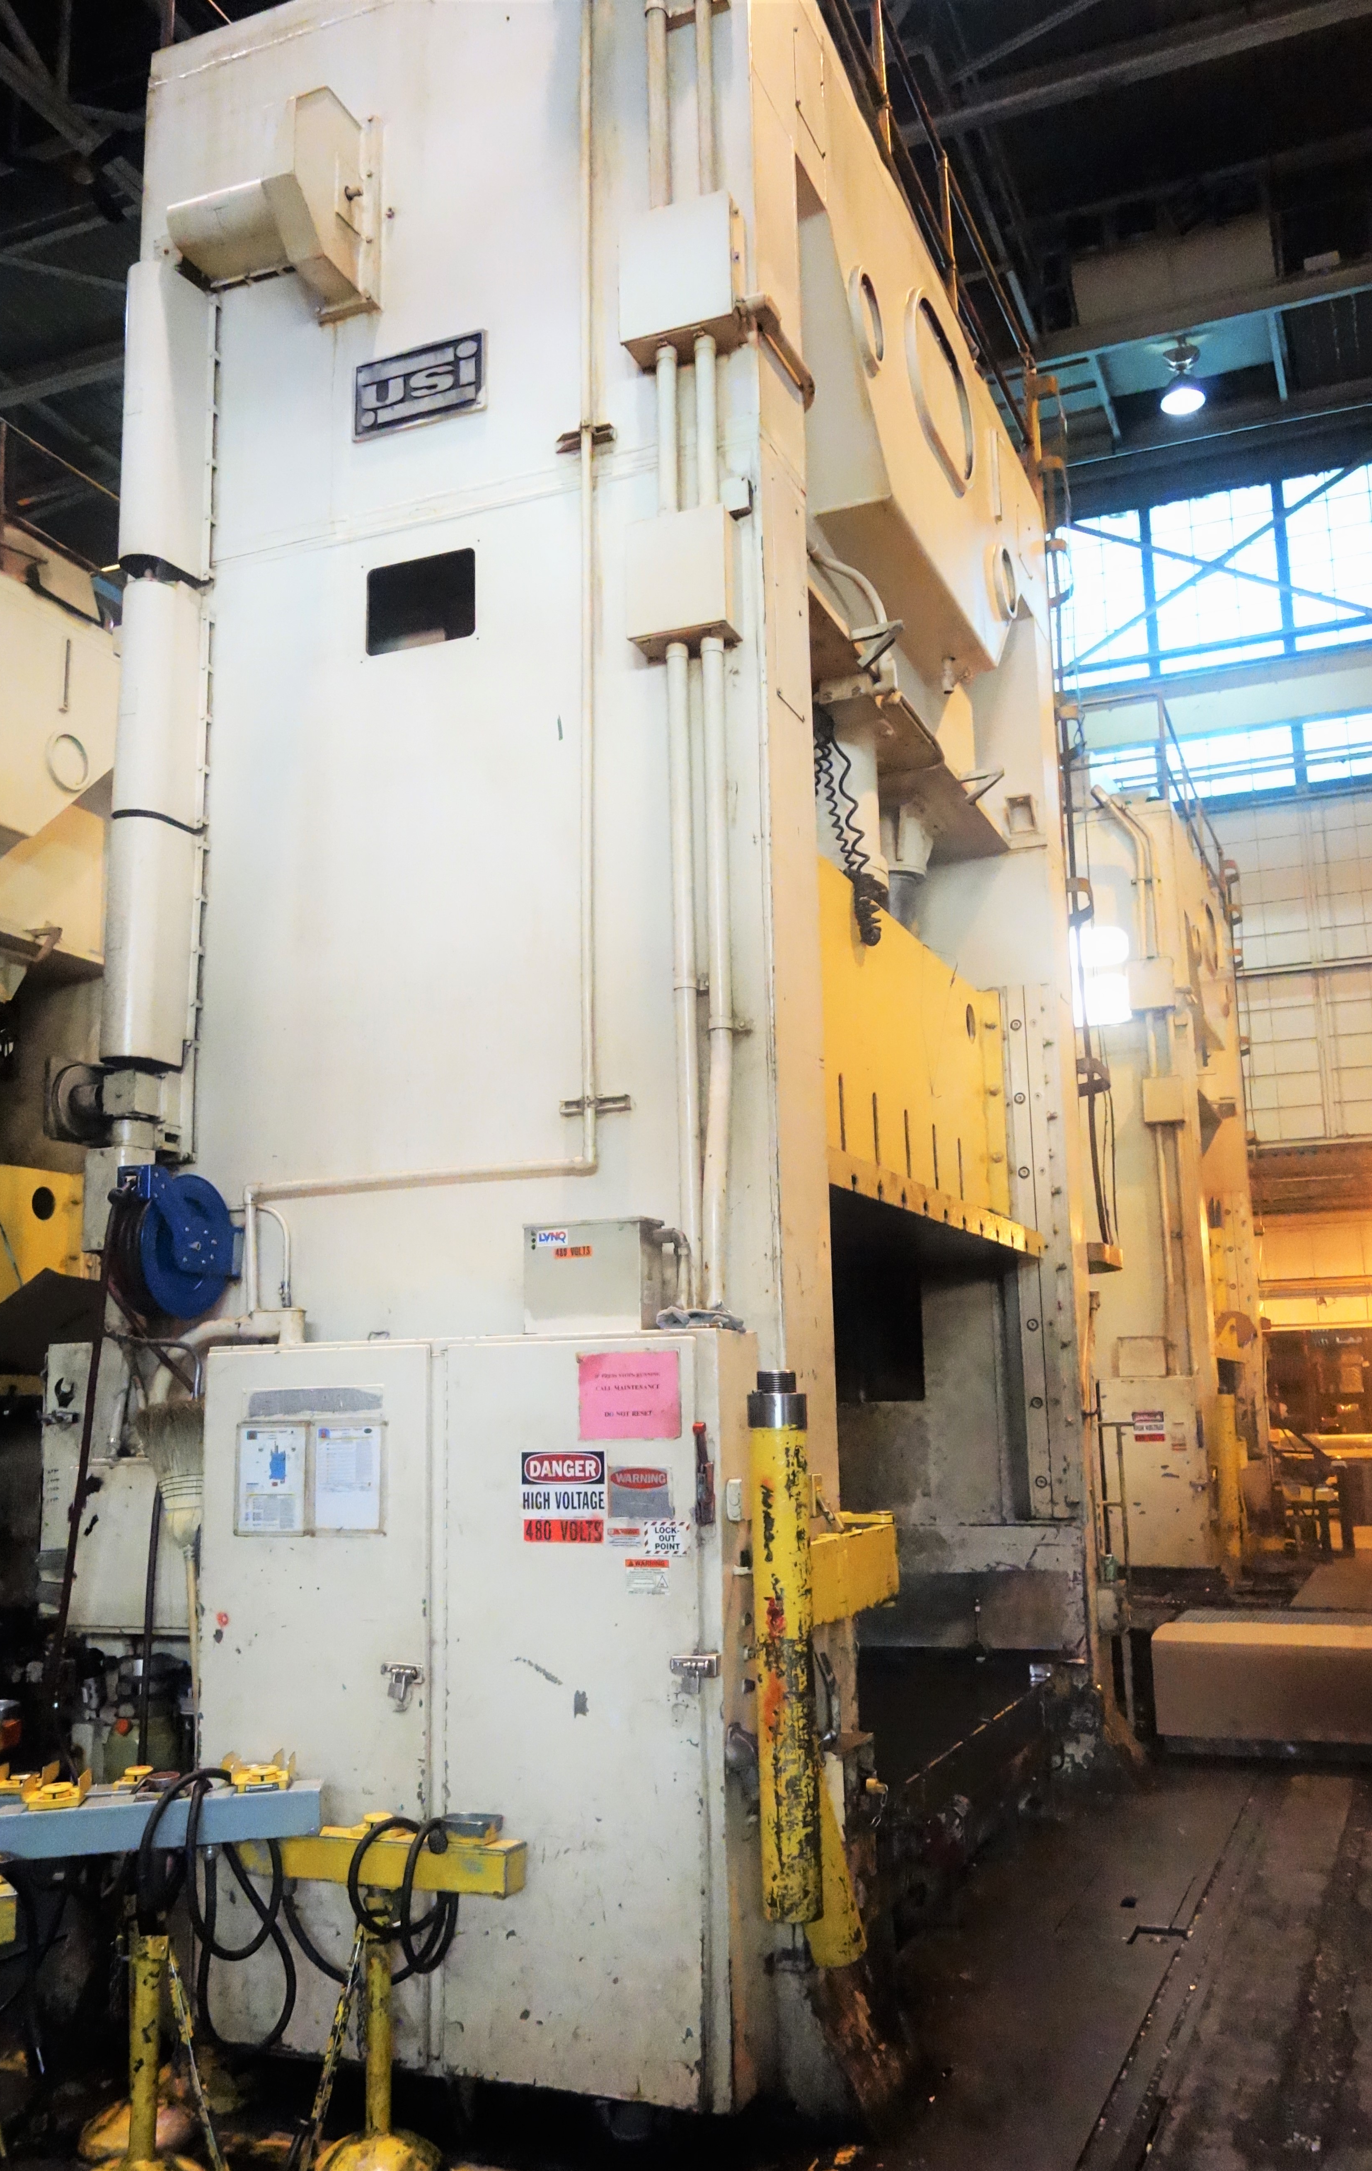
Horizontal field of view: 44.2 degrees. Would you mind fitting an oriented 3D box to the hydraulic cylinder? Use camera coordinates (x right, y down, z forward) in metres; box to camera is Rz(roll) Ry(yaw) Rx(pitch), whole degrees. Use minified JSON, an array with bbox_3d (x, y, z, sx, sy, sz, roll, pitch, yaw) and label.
[{"bbox_3d":[0.256,1.395,4.260,0.146,1.320,0.146,-6,-12,23],"label":"hydraulic cylinder"}]

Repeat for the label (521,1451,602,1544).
[{"bbox_3d":[-0.317,1.067,4.379,0.245,0.230,0.004,-6,-12,23],"label":"label"}]

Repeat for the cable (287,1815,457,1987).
[{"bbox_3d":[-0.763,1.984,4.120,0.410,0.360,0.200,-6,-12,23],"label":"cable"}]

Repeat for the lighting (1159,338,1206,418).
[{"bbox_3d":[5.000,-7.112,17.000,0.450,0.670,0.450,-6,-12,23],"label":"lighting"}]

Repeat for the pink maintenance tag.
[{"bbox_3d":[-0.147,0.802,4.353,0.284,0.218,0.003,-6,-12,23],"label":"pink maintenance tag"}]

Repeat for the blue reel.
[{"bbox_3d":[-1.513,0.489,5.027,0.160,0.450,0.460,-6,-12,23],"label":"blue reel"}]

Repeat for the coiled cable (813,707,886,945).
[{"bbox_3d":[0.593,-0.955,6.150,0.330,0.760,0.220,-6,-12,23],"label":"coiled cable"}]

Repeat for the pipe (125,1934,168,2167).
[{"bbox_3d":[-1.269,2.271,3.970,0.065,0.540,0.065,-6,-12,23],"label":"pipe"}]

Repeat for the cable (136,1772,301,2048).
[{"bbox_3d":[-1.123,1.970,4.030,0.330,0.600,0.220,-6,-12,23],"label":"cable"}]

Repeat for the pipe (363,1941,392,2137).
[{"bbox_3d":[-0.750,2.314,4.110,0.060,0.480,0.060,-1,-11,0],"label":"pipe"}]

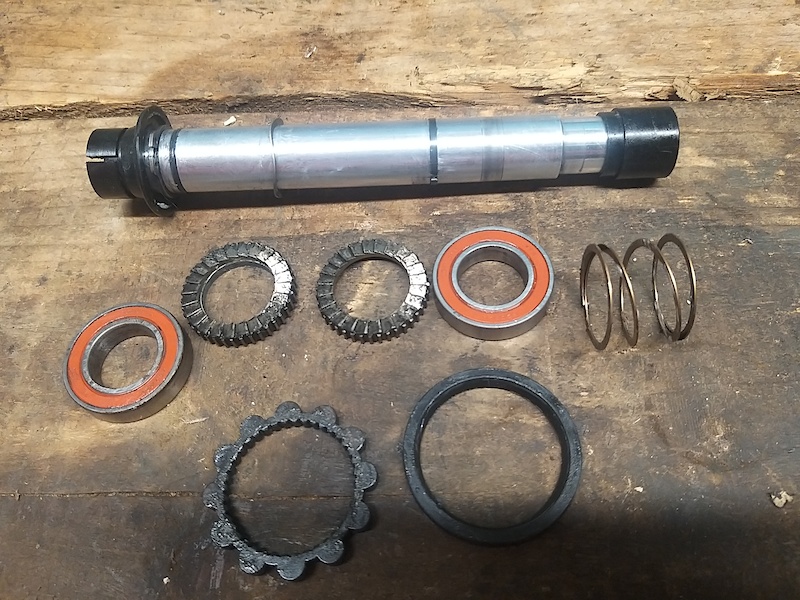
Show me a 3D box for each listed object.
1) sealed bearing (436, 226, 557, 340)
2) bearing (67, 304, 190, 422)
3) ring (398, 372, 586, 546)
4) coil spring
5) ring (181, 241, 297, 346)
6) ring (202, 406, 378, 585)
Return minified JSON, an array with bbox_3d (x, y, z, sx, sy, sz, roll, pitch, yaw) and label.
[{"bbox_3d":[0.024,-0.005,0.160,0.030,0.007,0.030,-3,60,5],"label":"sealed bearing"},{"bbox_3d":[-0.069,0.015,0.159,0.030,0.007,0.030,-10,60,0],"label":"bearing"},{"bbox_3d":[0.020,0.034,0.140,0.039,0.005,0.039,-3,60,5],"label":"ring"},{"bbox_3d":[0.054,-0.002,0.145,0.018,0.025,0.025,-6,60,3],"label":"coil spring"},{"bbox_3d":[-0.043,-0.002,0.167,0.030,0.005,0.030,-3,60,5],"label":"ring"},{"bbox_3d":[-0.025,0.042,0.141,0.039,0.004,0.039,-3,60,5],"label":"ring"}]

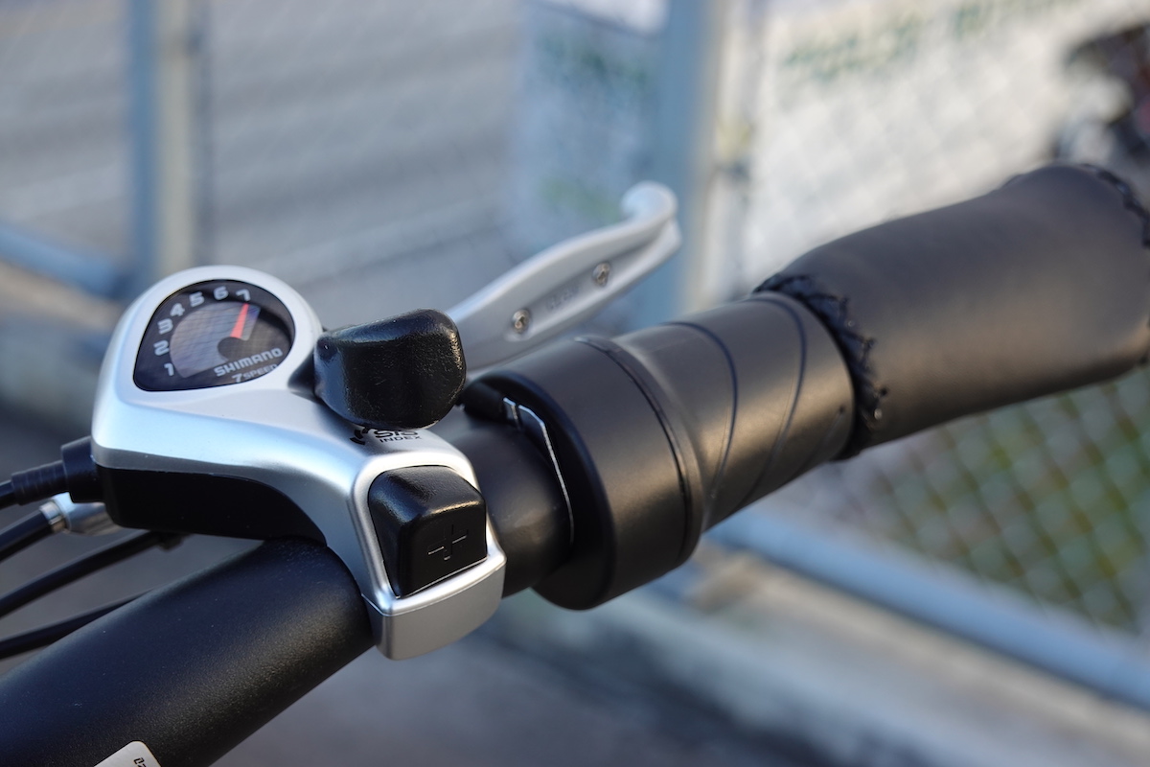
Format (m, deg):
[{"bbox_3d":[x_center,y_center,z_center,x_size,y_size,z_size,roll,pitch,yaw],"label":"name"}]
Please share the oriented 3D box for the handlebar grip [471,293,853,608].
[{"bbox_3d":[0.016,0.009,0.367,0.058,0.043,0.043,-23,27,-31],"label":"handlebar grip"}]

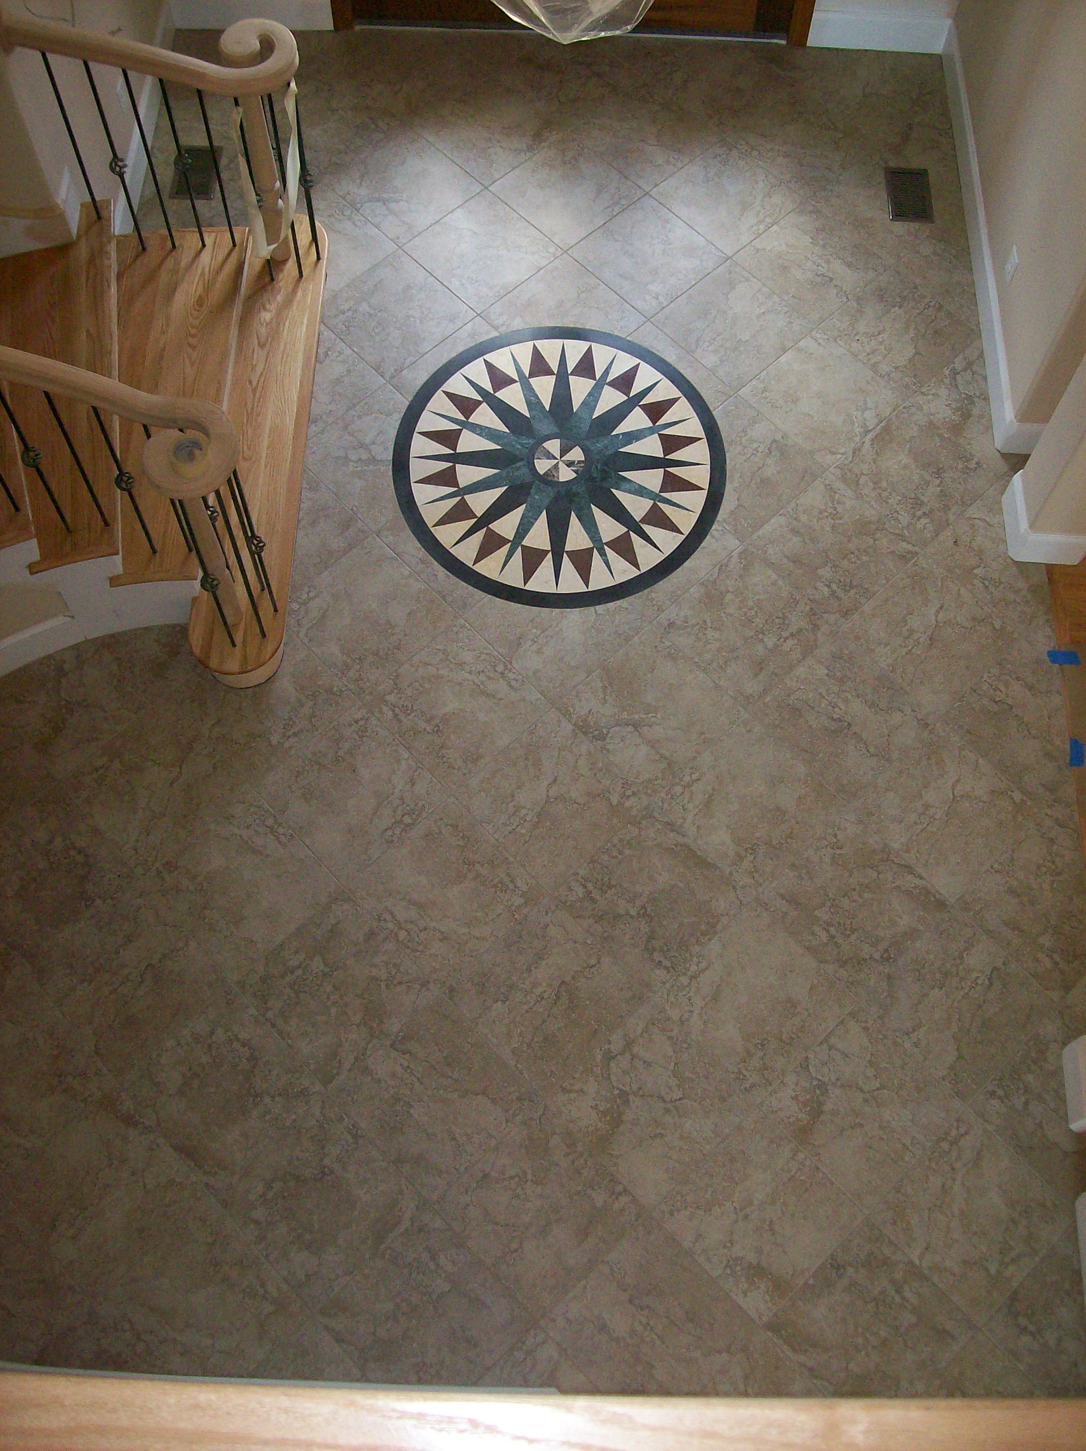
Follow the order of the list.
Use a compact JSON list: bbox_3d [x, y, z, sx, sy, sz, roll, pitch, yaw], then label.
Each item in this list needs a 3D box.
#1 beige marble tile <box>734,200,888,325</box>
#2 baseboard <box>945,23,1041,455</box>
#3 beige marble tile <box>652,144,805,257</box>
[{"bbox_3d":[1.050,-1.791,5.845,0.457,0.012,0.457,-41,73,-17],"label":"beige marble tile"},{"bbox_3d":[1.717,-1.945,5.858,0.080,0.180,1.975,0,67,-1],"label":"baseboard"},{"bbox_3d":[0.737,-2.092,5.975,0.457,0.012,0.457,-41,73,-17],"label":"beige marble tile"}]

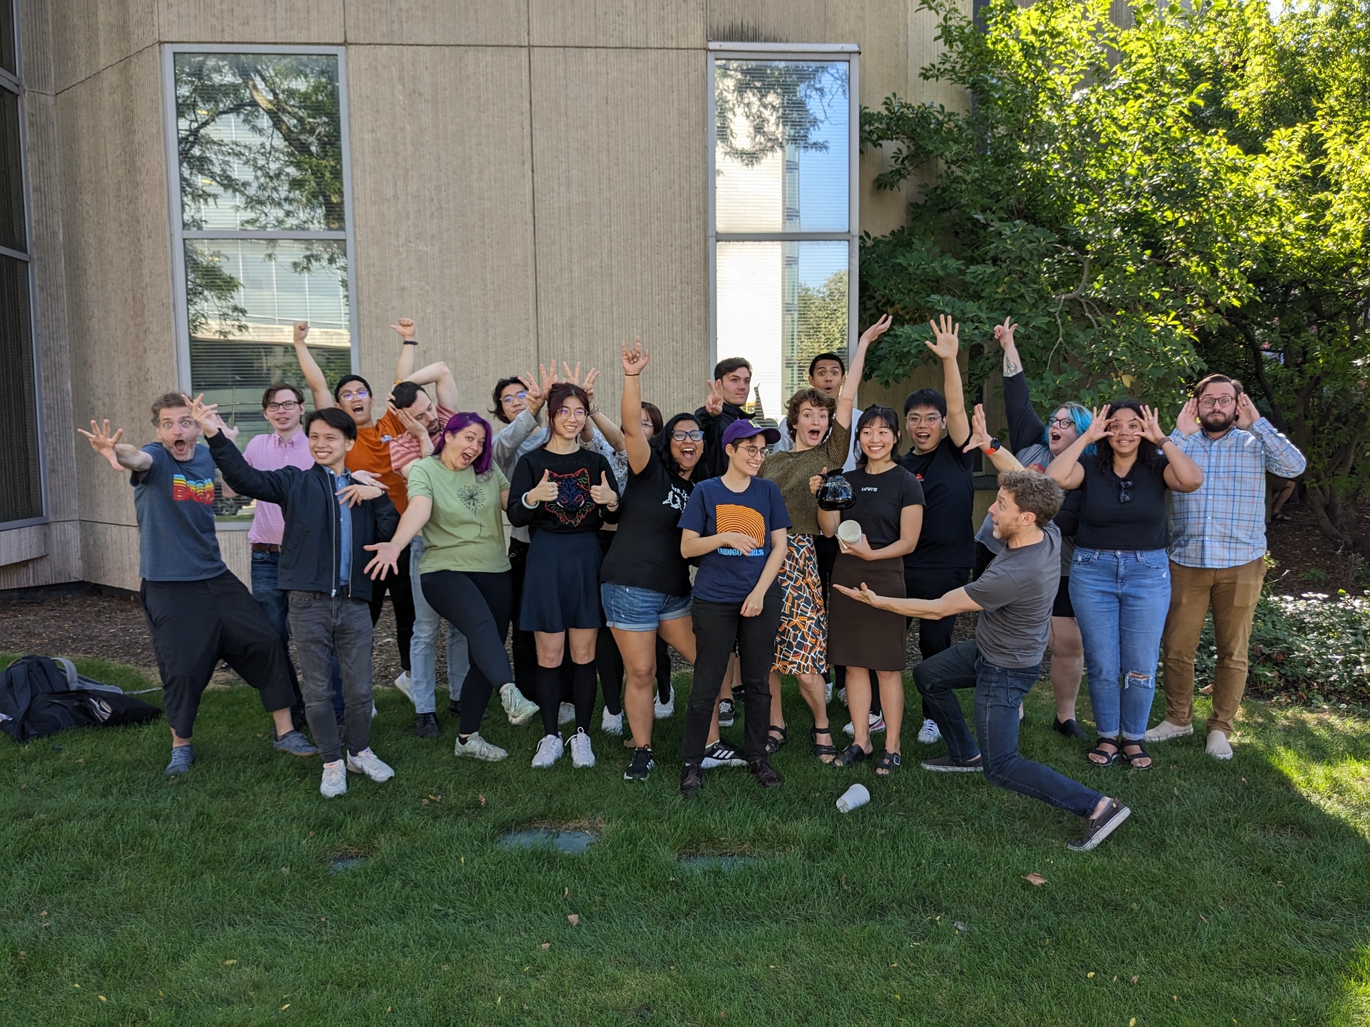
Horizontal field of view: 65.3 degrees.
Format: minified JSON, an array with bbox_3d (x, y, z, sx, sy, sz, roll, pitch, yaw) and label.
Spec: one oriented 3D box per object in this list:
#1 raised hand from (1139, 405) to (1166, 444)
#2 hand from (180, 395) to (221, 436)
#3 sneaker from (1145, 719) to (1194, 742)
[{"bbox_3d":[2.025,-0.386,4.620,0.120,0.185,0.090,-11,3,20],"label":"raised hand"},{"bbox_3d":[-1.972,-0.399,4.350,0.100,0.190,0.150,-30,4,-43],"label":"hand"},{"bbox_3d":[2.300,1.025,5.050,0.270,0.090,0.100,-3,6,-21],"label":"sneaker"}]

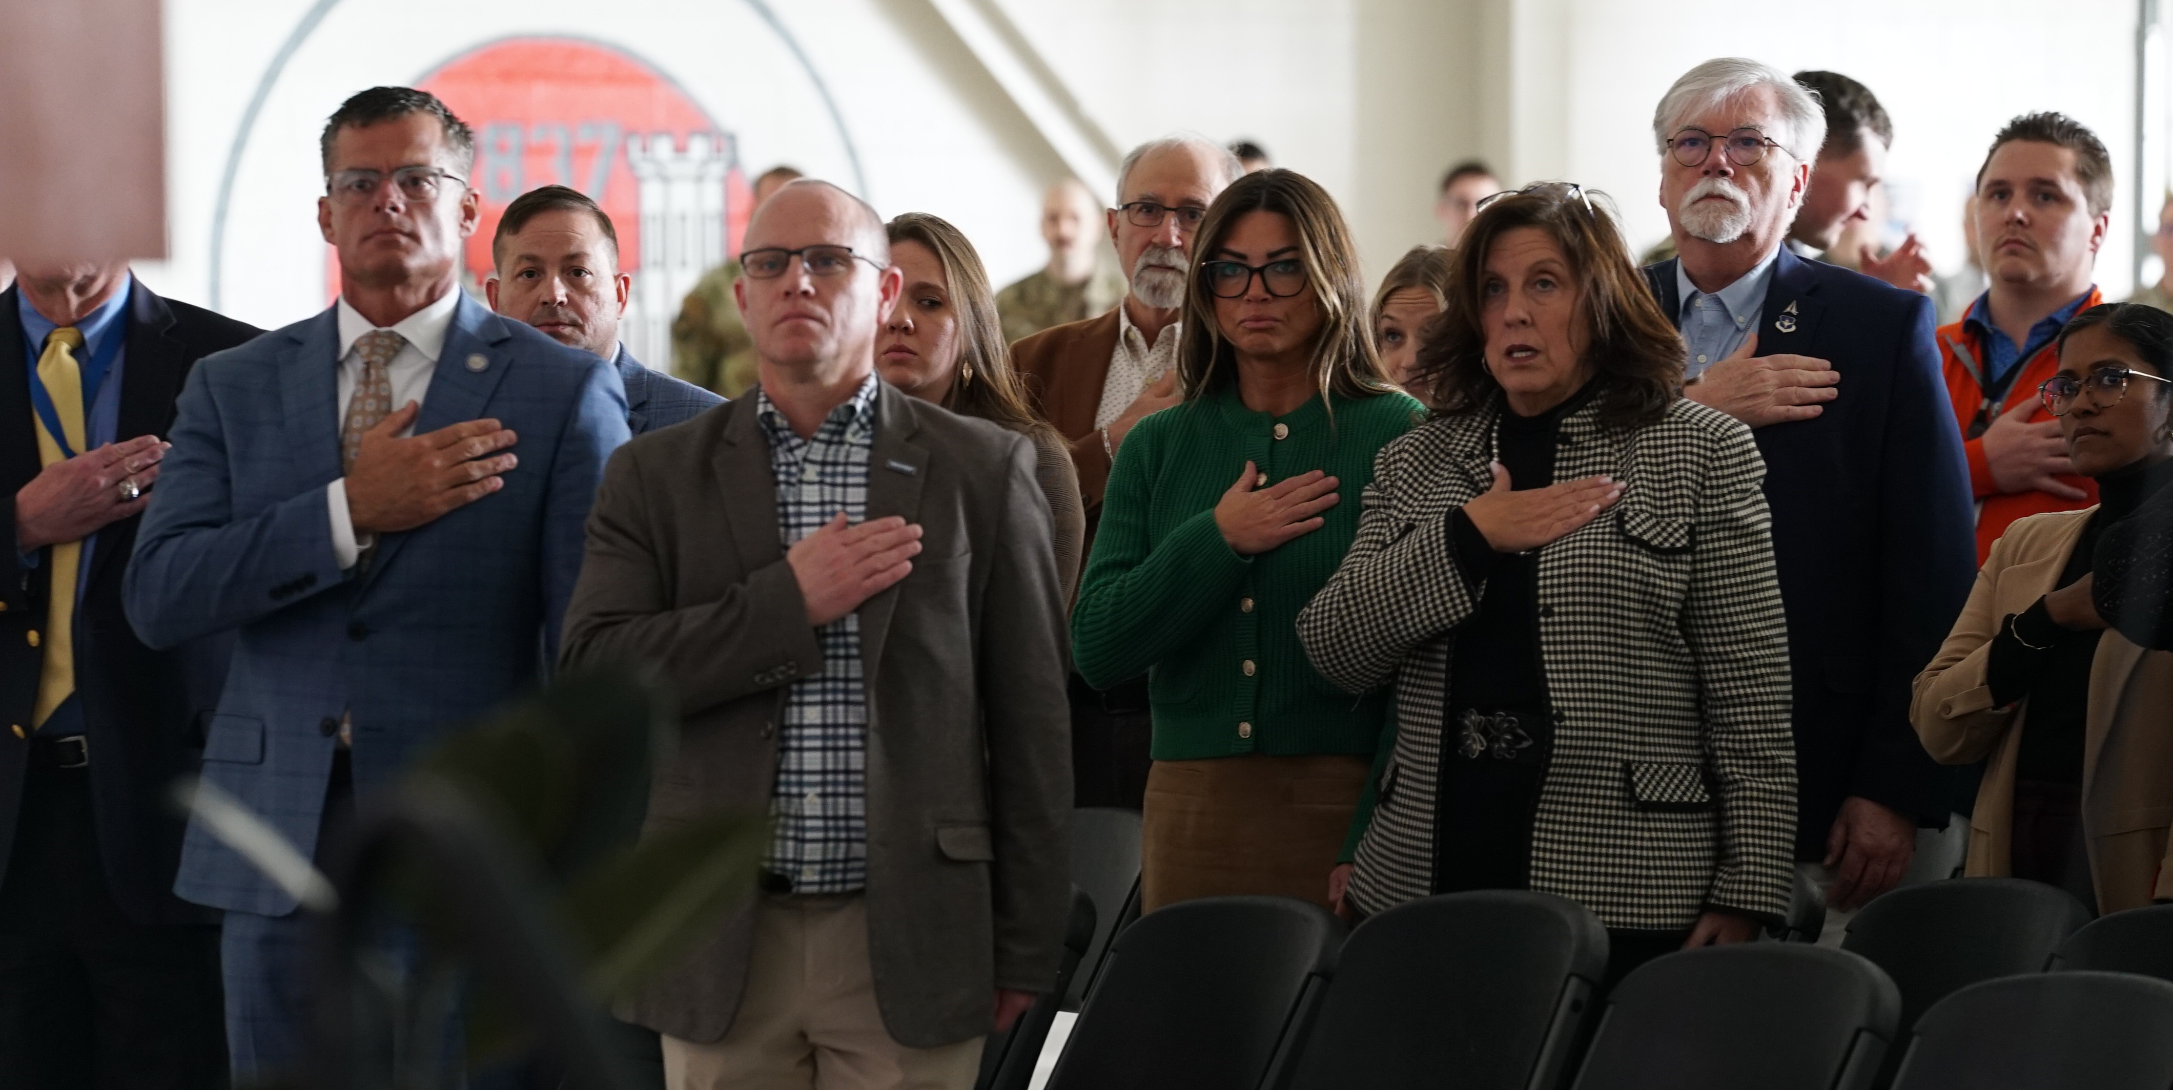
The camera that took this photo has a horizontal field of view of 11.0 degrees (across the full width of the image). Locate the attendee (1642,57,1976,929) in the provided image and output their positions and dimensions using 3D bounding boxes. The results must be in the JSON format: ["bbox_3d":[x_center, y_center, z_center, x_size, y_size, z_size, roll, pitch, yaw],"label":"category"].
[{"bbox_3d":[0.865,0.286,14.650,0.610,1.838,0.390,1,2,24],"label":"attendee"}]

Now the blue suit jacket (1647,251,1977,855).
[{"bbox_3d":[0.865,0.008,14.650,0.600,0.799,0.360,1,2,24],"label":"blue suit jacket"}]

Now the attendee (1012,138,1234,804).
[{"bbox_3d":[0.115,0.298,15.700,0.530,1.739,0.360,1,2,22],"label":"attendee"}]

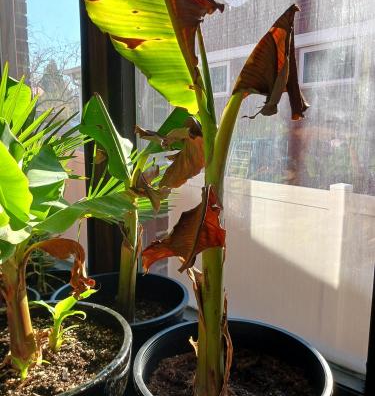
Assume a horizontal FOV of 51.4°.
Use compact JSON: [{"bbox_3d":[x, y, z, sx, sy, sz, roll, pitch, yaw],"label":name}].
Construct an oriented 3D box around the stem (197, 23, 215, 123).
[{"bbox_3d":[0.026,-0.169,0.535,0.015,0.136,0.016,-10,5,0],"label":"stem"}]

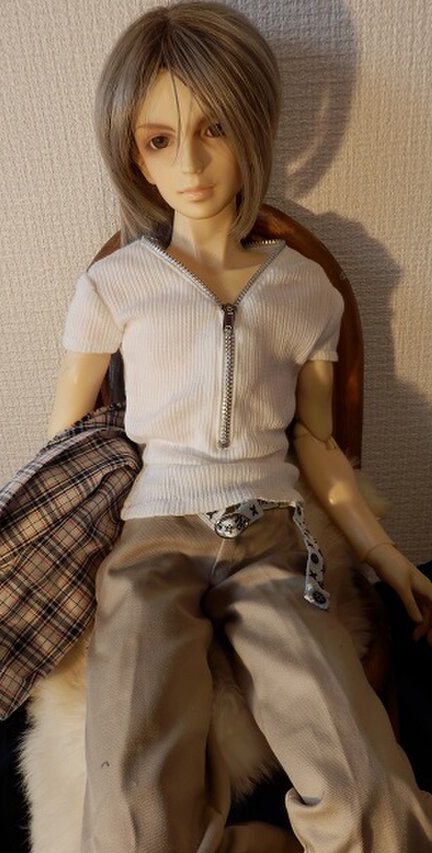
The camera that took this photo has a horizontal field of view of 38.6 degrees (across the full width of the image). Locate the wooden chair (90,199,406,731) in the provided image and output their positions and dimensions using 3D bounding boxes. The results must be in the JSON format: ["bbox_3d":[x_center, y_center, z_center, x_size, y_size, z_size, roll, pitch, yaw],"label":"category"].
[{"bbox_3d":[0.003,0.097,0.398,0.219,0.442,0.232,-3,25,3],"label":"wooden chair"}]

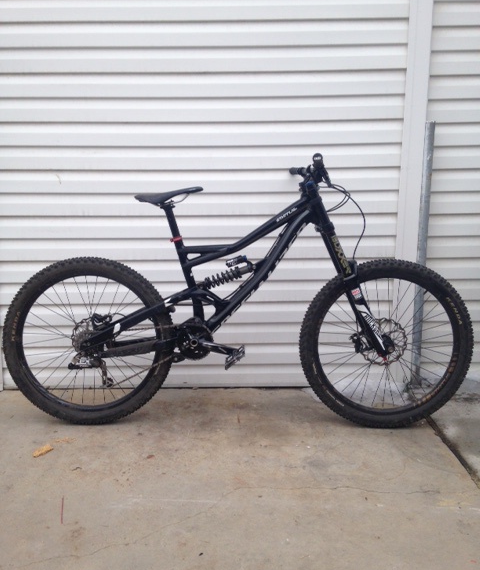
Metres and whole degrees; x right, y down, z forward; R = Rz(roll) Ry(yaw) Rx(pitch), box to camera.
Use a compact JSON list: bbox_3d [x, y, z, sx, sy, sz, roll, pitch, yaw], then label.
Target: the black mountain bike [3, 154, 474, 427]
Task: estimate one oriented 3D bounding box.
[{"bbox_3d":[-0.017,0.047,2.396,1.876,1.068,0.755,0,10,3],"label":"black mountain bike"}]

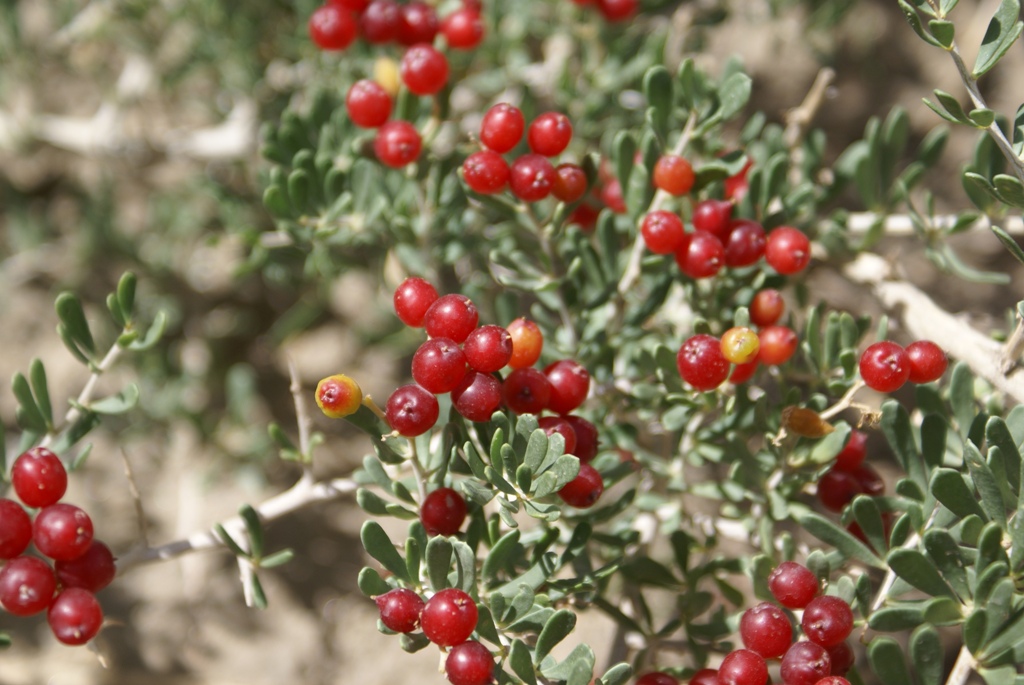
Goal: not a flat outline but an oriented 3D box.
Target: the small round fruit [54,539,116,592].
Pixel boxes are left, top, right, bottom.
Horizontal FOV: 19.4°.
[{"bbox_3d":[-0.080,0.041,0.558,0.011,0.010,0.011,0,40,0],"label":"small round fruit"}]

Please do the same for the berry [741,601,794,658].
[{"bbox_3d":[0.048,0.055,0.568,0.010,0.011,0.010,0,37,0],"label":"berry"}]

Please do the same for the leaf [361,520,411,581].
[{"bbox_3d":[-0.023,0.039,0.557,0.005,0.014,0.002,-43,15,-25],"label":"leaf"}]

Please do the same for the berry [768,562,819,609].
[{"bbox_3d":[0.055,0.047,0.580,0.010,0.009,0.009,0,37,0],"label":"berry"}]

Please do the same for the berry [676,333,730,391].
[{"bbox_3d":[0.039,0.004,0.610,0.011,0.011,0.011,0,40,0],"label":"berry"}]

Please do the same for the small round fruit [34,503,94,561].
[{"bbox_3d":[-0.077,0.033,0.515,0.010,0.010,0.010,0,35,0],"label":"small round fruit"}]

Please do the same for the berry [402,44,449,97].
[{"bbox_3d":[-0.018,-0.057,0.630,0.010,0.010,0.010,0,37,0],"label":"berry"}]

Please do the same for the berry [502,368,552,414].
[{"bbox_3d":[0.003,0.009,0.538,0.009,0.008,0.009,0,35,0],"label":"berry"}]

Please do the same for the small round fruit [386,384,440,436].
[{"bbox_3d":[-0.018,0.013,0.550,0.010,0.010,0.010,0,37,0],"label":"small round fruit"}]

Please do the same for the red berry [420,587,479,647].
[{"bbox_3d":[-0.011,0.050,0.547,0.010,0.011,0.011,0,37,0],"label":"red berry"}]

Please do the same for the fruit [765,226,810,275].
[{"bbox_3d":[0.056,-0.019,0.605,0.009,0.010,0.009,0,37,0],"label":"fruit"}]

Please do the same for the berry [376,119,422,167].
[{"bbox_3d":[-0.022,-0.038,0.570,0.009,0.009,0.009,0,35,0],"label":"berry"}]

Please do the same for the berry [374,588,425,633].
[{"bbox_3d":[-0.022,0.053,0.595,0.010,0.009,0.009,0,40,0],"label":"berry"}]

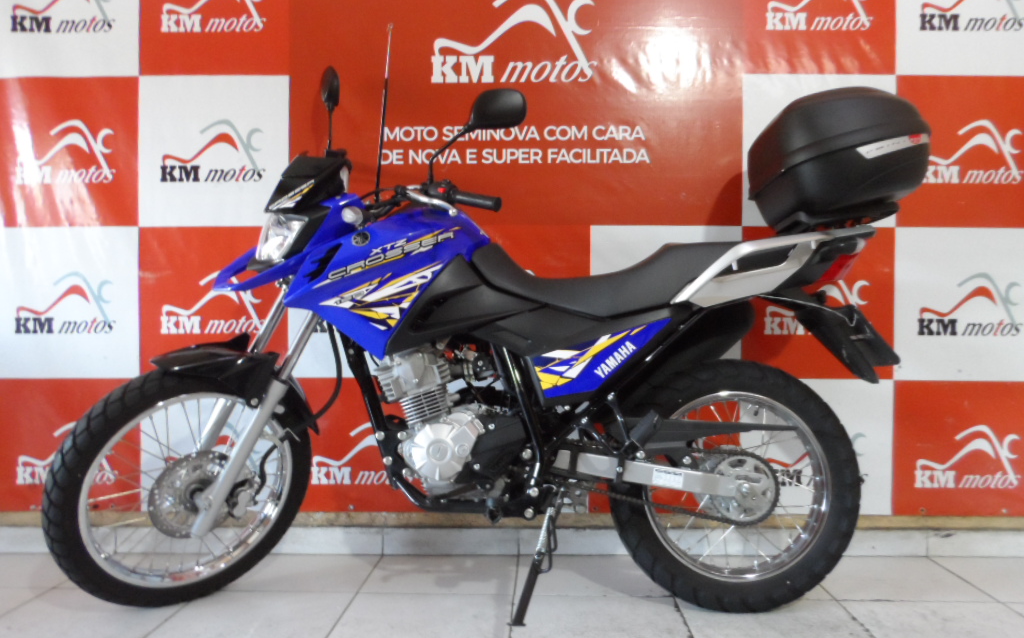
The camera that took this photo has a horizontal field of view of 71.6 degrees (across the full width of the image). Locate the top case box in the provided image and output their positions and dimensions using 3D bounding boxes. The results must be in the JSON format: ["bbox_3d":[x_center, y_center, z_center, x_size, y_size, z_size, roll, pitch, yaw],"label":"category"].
[{"bbox_3d":[0.821,-0.394,1.890,0.395,0.315,0.425,-11,-9,-1],"label":"top case box"}]

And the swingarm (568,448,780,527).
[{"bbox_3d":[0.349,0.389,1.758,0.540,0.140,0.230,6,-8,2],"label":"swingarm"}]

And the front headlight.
[{"bbox_3d":[-0.578,-0.198,1.770,0.090,0.120,0.165,-3,15,-43],"label":"front headlight"}]

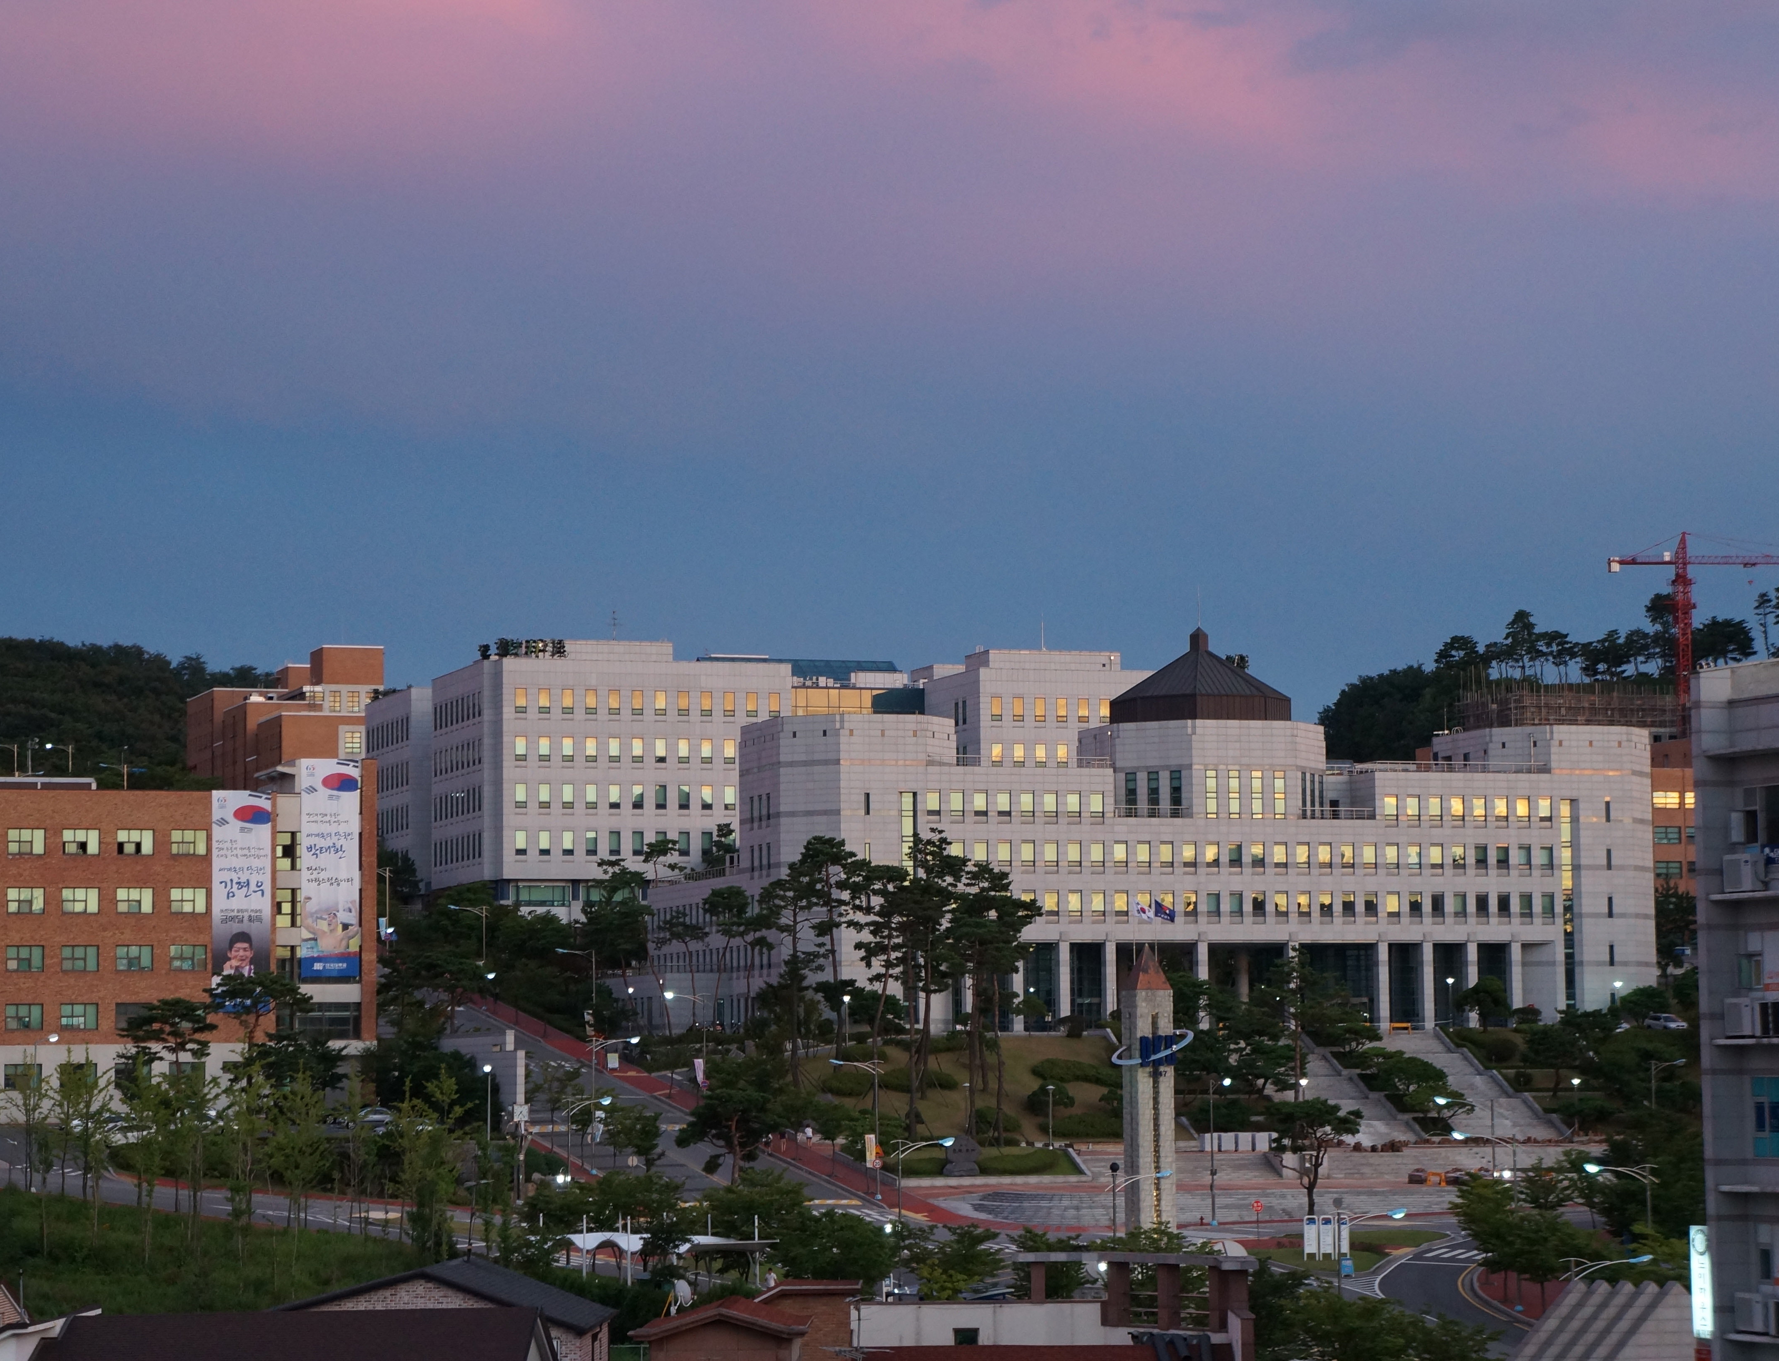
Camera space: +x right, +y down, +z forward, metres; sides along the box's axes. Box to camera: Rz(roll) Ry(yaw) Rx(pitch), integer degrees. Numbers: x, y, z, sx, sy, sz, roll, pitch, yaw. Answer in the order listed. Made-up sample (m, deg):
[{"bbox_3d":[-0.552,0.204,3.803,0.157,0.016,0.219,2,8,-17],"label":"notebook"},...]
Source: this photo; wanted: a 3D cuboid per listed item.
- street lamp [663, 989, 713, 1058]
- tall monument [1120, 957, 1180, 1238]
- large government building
[{"bbox_3d":[-14.322,26.374,328.544,3.500,8.600,0.400,1,-5,-17],"label":"street lamp"},{"bbox_3d":[14.558,23.235,260.956,2.300,16.800,2.300,1,-5,-20],"label":"tall monument"},{"bbox_3d":[22.249,14.103,411.130,78.554,34.273,50.000,1,-5,-17],"label":"large government building"}]

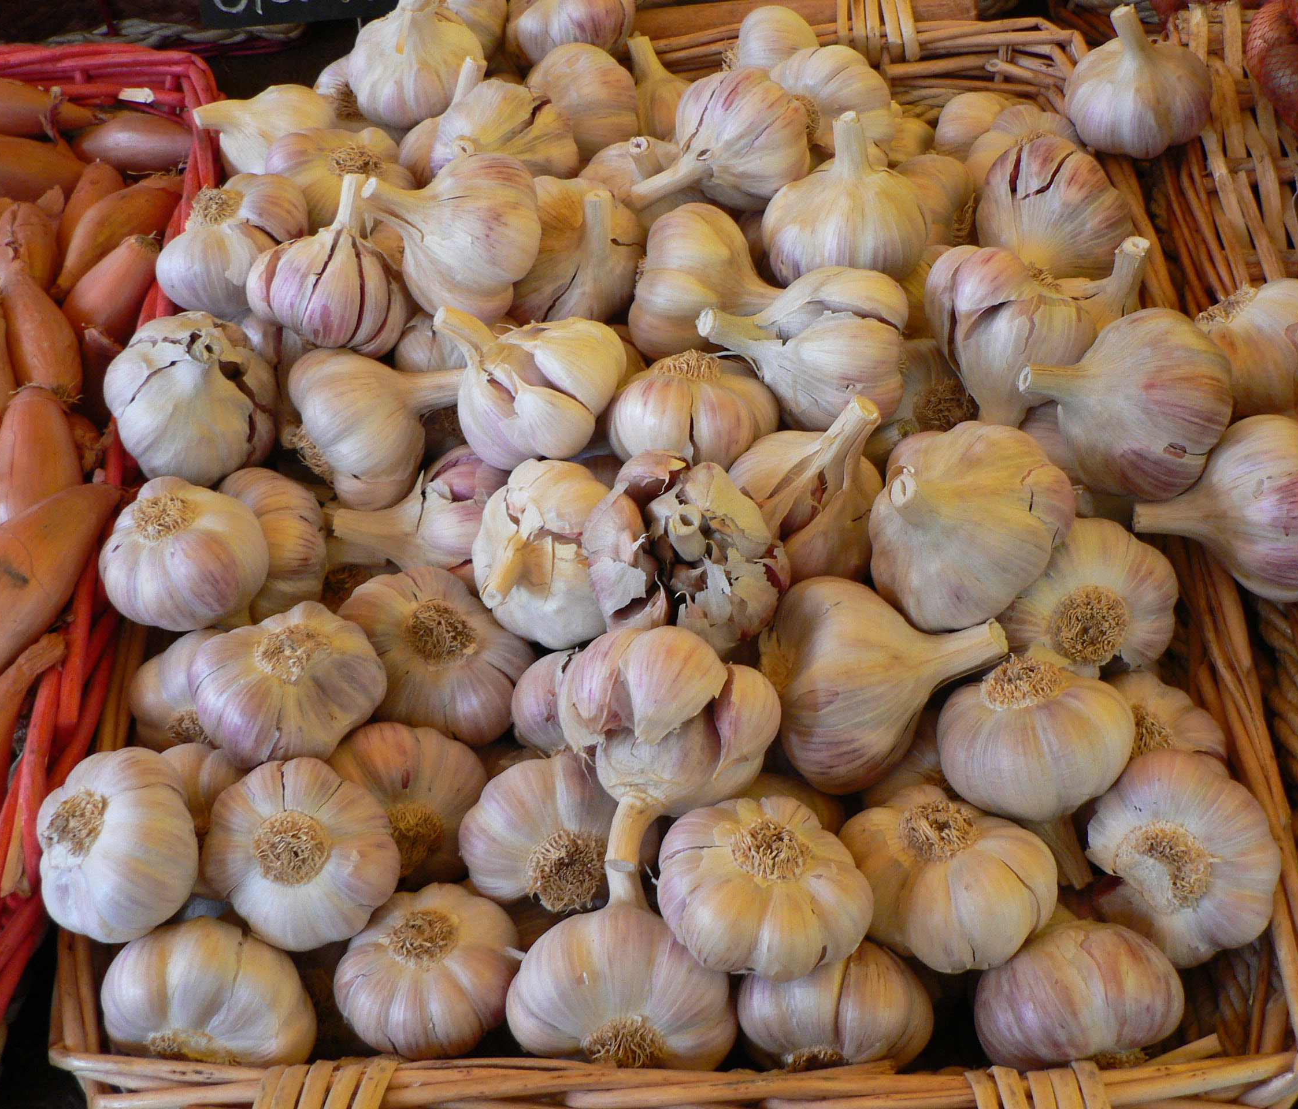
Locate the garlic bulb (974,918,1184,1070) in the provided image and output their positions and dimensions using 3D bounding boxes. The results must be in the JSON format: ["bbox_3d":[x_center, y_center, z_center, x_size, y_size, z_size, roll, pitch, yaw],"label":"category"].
[{"bbox_3d":[0.126,0.125,0.461,0.064,0.064,0.067,-20,40,0],"label":"garlic bulb"}]

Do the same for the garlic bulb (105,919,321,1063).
[{"bbox_3d":[-0.136,0.131,0.475,0.065,0.065,0.056,-4,43,-5],"label":"garlic bulb"}]

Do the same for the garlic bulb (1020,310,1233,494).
[{"bbox_3d":[0.161,-0.053,0.526,0.074,0.064,0.064,8,87,-18],"label":"garlic bulb"}]

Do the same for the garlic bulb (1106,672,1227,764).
[{"bbox_3d":[0.171,0.065,0.530,0.055,0.055,0.055,0,81,18],"label":"garlic bulb"}]

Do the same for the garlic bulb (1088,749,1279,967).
[{"bbox_3d":[0.172,0.096,0.489,0.061,0.061,0.061,31,11,30],"label":"garlic bulb"}]

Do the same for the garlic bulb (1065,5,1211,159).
[{"bbox_3d":[0.205,-0.201,0.648,0.064,0.071,0.064,-32,46,0],"label":"garlic bulb"}]

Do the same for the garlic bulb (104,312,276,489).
[{"bbox_3d":[-0.155,-0.054,0.523,0.059,0.056,0.059,14,53,-17],"label":"garlic bulb"}]

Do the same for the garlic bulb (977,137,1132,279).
[{"bbox_3d":[0.154,-0.133,0.587,0.058,0.058,0.055,-5,49,16],"label":"garlic bulb"}]

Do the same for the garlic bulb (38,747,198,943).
[{"bbox_3d":[-0.161,0.093,0.481,0.062,0.065,0.062,0,64,24],"label":"garlic bulb"}]

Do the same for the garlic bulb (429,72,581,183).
[{"bbox_3d":[-0.061,-0.176,0.655,0.058,0.058,0.058,0,3,38],"label":"garlic bulb"}]

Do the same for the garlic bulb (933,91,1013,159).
[{"bbox_3d":[0.152,-0.190,0.700,0.052,0.048,0.048,-6,90,-15],"label":"garlic bulb"}]

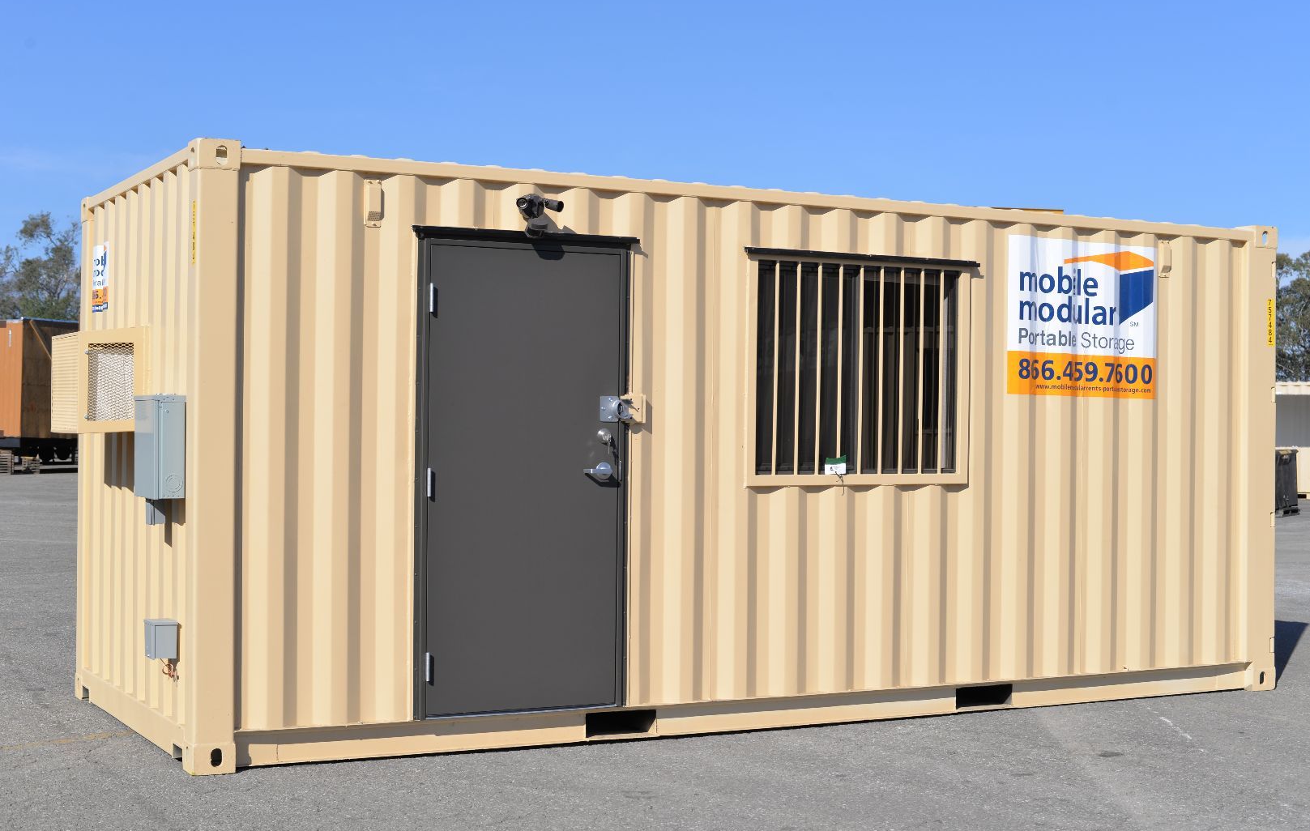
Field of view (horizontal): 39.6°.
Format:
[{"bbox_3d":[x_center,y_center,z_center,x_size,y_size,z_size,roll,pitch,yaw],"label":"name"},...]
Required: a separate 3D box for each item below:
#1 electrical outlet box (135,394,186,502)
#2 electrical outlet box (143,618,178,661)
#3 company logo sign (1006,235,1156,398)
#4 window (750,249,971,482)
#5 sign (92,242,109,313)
[{"bbox_3d":[-2.092,0.135,7.687,0.130,0.428,0.359,1,0,-28],"label":"electrical outlet box"},{"bbox_3d":[-2.083,0.947,7.677,0.102,0.150,0.152,1,0,-28],"label":"electrical outlet box"},{"bbox_3d":[2.254,-0.508,9.587,1.010,0.819,0.036,1,0,-28],"label":"company logo sign"},{"bbox_3d":[1.010,-0.211,8.921,1.295,1.113,0.090,1,0,-28],"label":"window"},{"bbox_3d":[-2.794,-0.697,9.188,0.030,0.343,0.380,1,0,-28],"label":"sign"}]

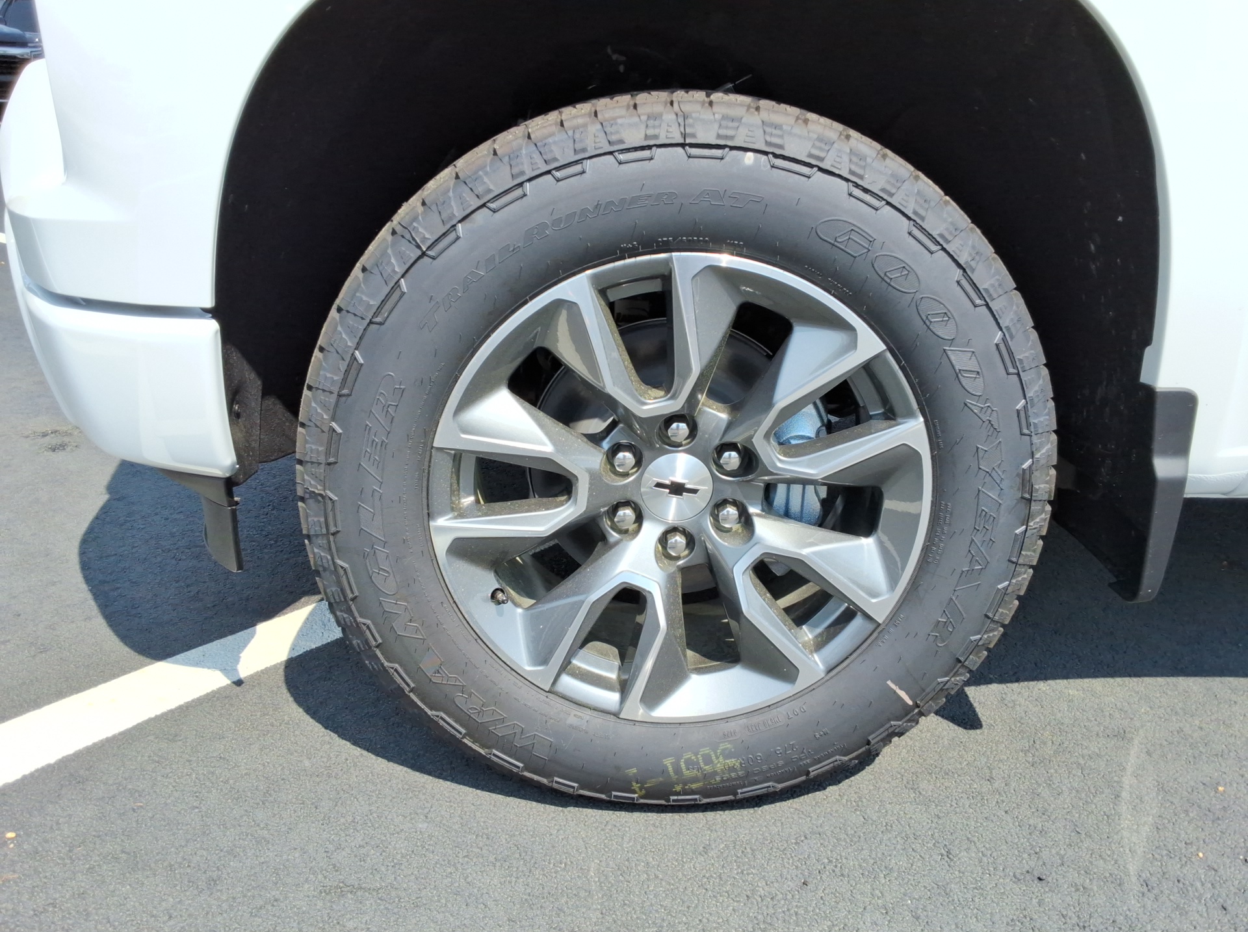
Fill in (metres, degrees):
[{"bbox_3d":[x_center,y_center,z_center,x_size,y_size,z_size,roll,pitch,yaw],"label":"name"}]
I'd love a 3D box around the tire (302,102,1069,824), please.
[{"bbox_3d":[0.058,0.000,1.189,0.836,0.828,0.278,0,20,-2],"label":"tire"}]

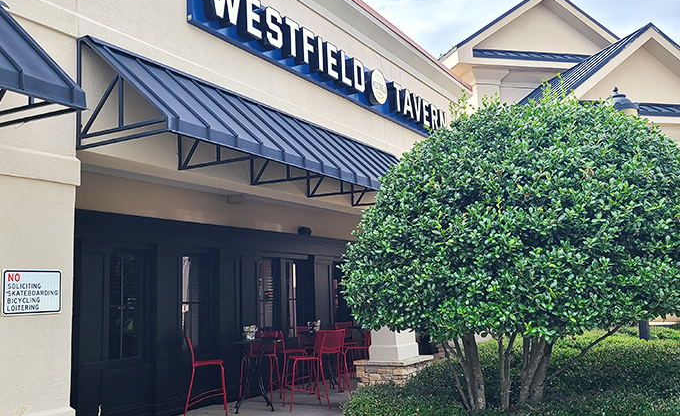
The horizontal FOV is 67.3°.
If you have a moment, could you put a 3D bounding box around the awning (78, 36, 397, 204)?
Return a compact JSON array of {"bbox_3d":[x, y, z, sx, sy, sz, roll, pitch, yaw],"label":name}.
[{"bbox_3d":[-0.155,-0.670,5.591,1.180,0.887,4.780,-6,-11,37],"label":"awning"}]

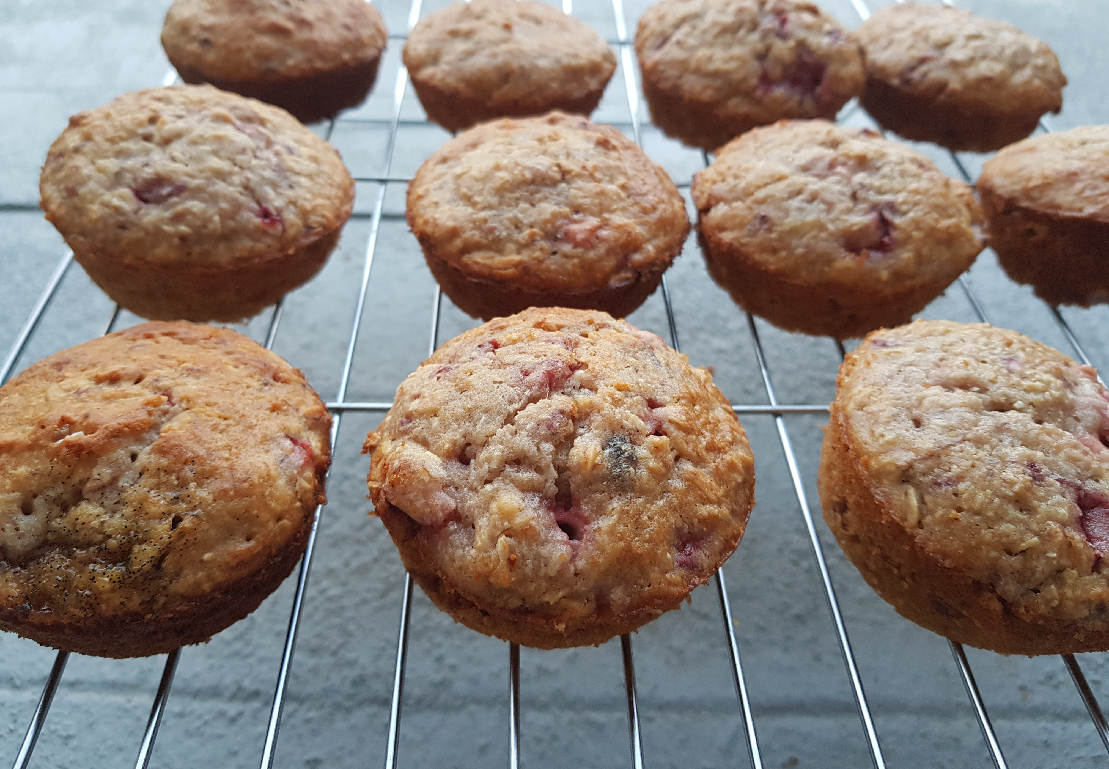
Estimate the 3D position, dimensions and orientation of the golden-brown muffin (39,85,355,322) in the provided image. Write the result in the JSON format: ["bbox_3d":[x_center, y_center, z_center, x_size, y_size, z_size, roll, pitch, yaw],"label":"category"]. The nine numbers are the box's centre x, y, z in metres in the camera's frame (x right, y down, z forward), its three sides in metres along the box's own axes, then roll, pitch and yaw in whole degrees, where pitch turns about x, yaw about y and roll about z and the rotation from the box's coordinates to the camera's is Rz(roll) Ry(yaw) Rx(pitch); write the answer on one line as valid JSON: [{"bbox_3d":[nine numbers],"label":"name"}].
[{"bbox_3d":[-0.095,-0.054,0.224,0.077,0.039,0.077,0,47,-2],"label":"golden-brown muffin"}]

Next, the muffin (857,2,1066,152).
[{"bbox_3d":[0.141,-0.111,0.290,0.073,0.033,0.073,0,47,-2],"label":"muffin"}]

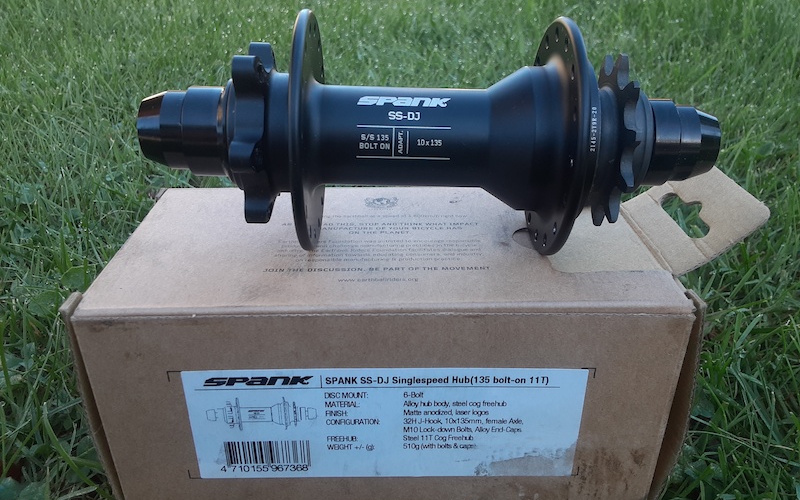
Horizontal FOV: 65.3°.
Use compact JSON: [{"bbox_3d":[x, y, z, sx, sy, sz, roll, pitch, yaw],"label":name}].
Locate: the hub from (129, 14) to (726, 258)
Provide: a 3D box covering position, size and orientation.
[{"bbox_3d":[0.009,-0.033,0.182,0.165,0.068,0.068,1,28,-2],"label":"hub"}]

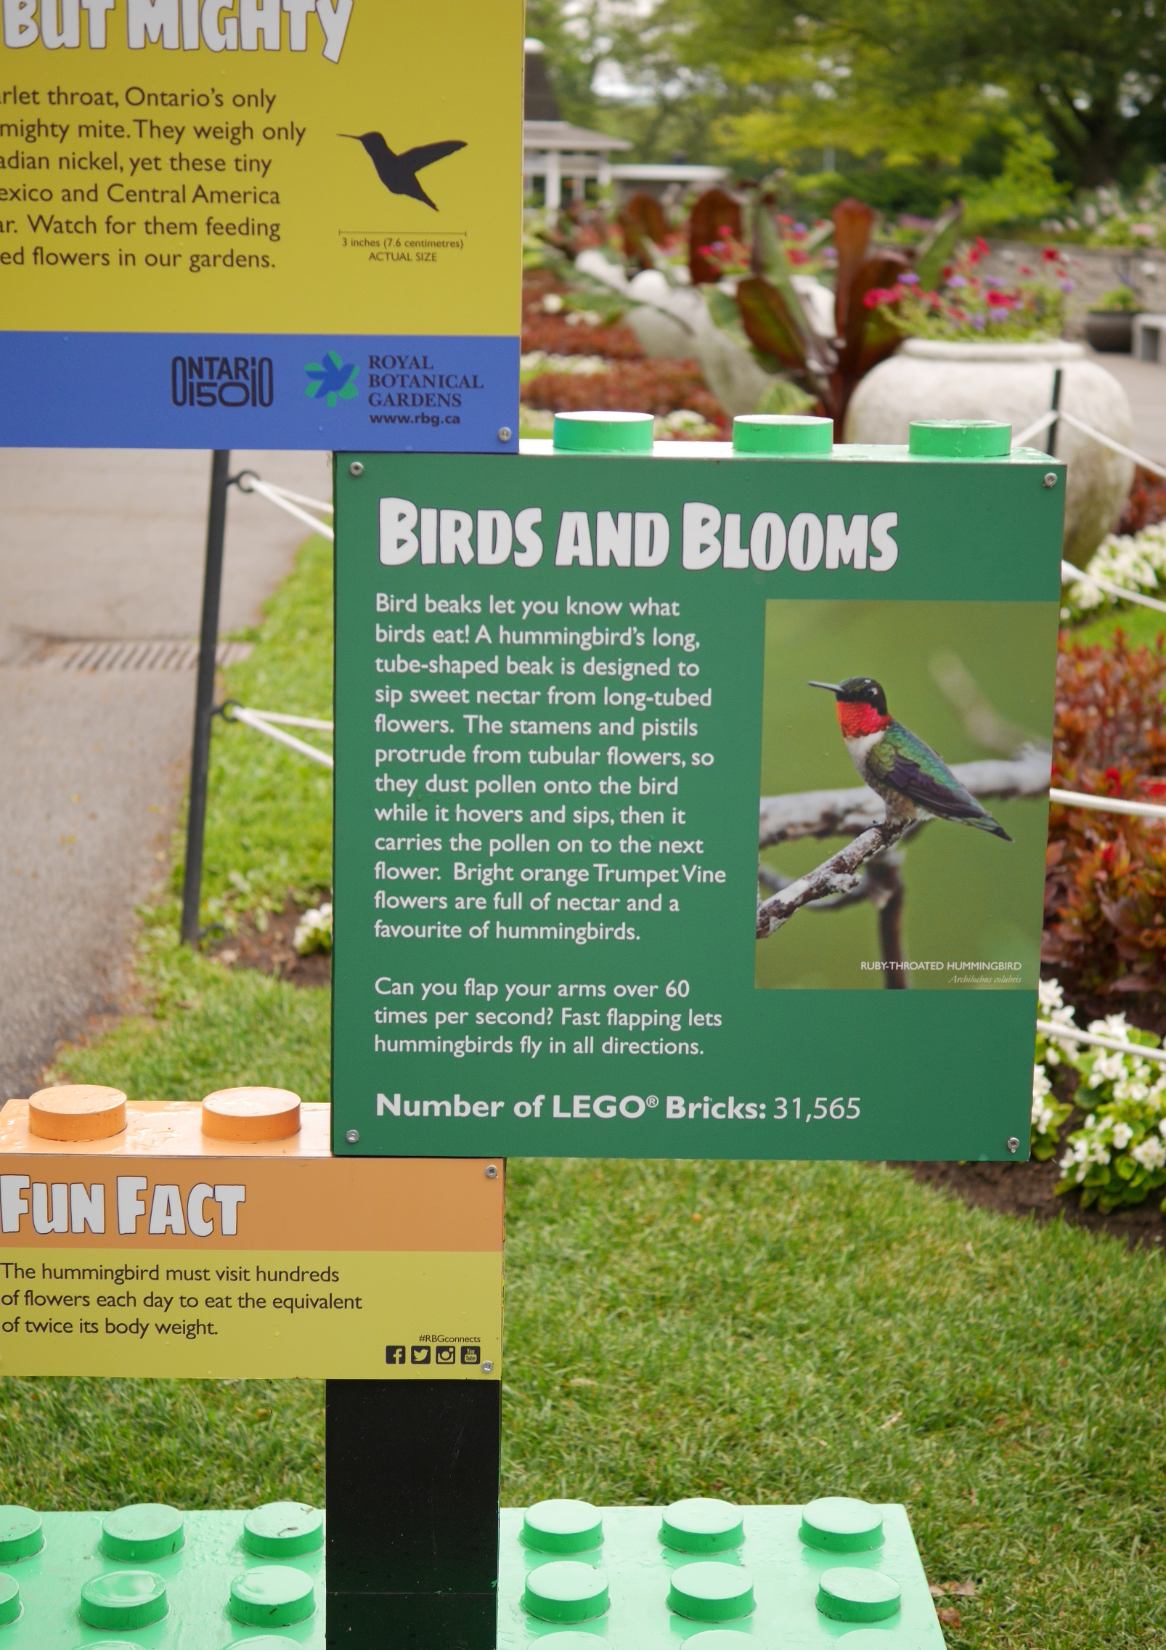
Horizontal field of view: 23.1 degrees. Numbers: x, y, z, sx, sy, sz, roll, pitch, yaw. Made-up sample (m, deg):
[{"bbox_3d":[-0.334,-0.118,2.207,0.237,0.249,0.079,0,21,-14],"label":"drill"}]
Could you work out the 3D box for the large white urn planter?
[{"bbox_3d":[1.600,-1.427,11.250,1.130,0.960,1.130,3,12,8],"label":"large white urn planter"}]

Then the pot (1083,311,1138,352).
[{"bbox_3d":[5.392,-4.993,29.000,0.580,0.440,0.580,3,12,10],"label":"pot"}]

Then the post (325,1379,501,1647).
[{"bbox_3d":[-0.115,0.474,1.961,0.115,0.251,0.115,1,12,-2],"label":"post"}]

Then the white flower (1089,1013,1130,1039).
[{"bbox_3d":[0.792,0.301,4.300,0.062,0.042,0.048,3,12,11],"label":"white flower"}]

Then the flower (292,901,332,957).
[{"bbox_3d":[-0.505,0.196,5.400,0.085,0.100,0.075,0,12,-5],"label":"flower"}]

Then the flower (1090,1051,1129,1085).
[{"bbox_3d":[0.773,0.357,4.200,0.057,0.050,0.045,3,12,11],"label":"flower"}]

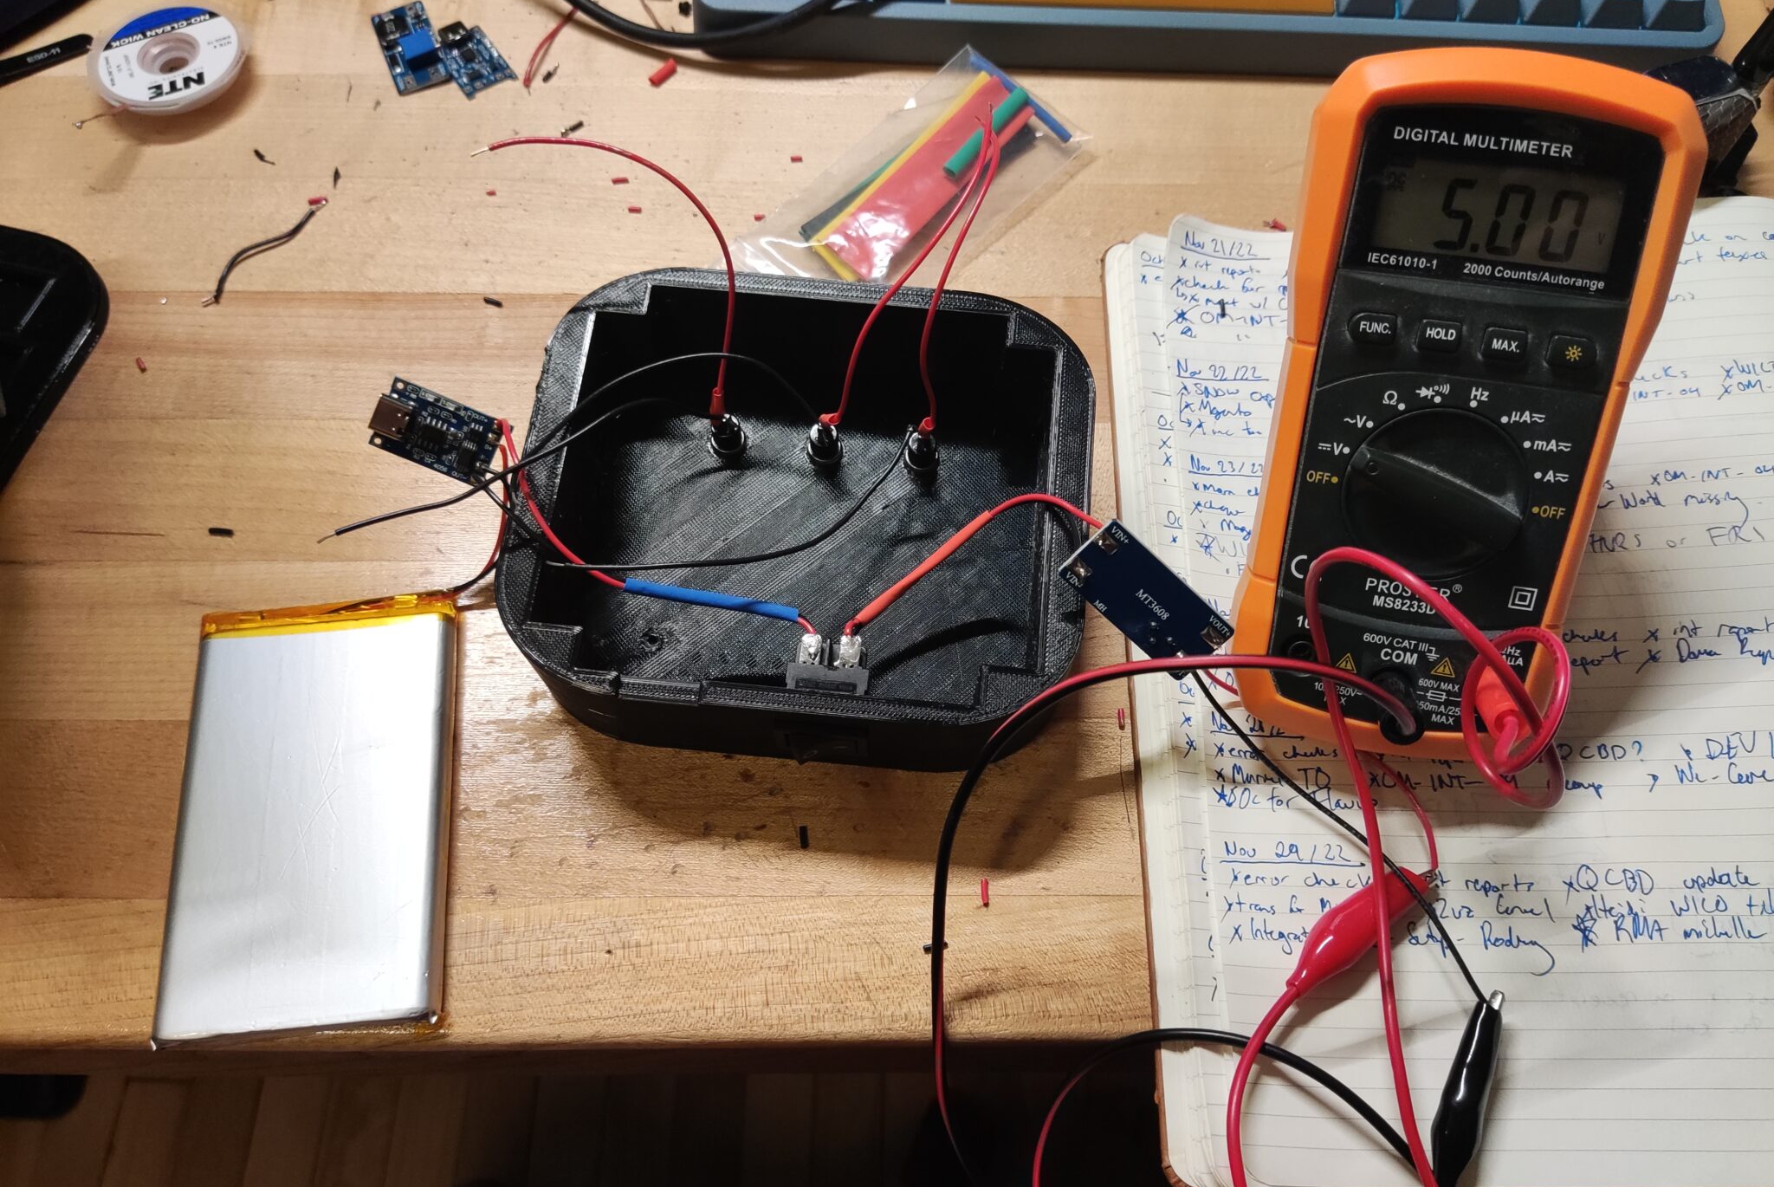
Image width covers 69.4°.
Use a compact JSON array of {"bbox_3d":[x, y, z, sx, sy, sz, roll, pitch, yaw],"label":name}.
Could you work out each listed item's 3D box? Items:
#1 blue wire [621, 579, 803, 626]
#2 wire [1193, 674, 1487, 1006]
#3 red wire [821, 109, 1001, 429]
[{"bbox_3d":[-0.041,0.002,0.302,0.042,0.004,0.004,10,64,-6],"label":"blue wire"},{"bbox_3d":[0.102,0.052,0.282,0.011,0.028,0.094,-42,74,-15],"label":"wire"},{"bbox_3d":[0.013,-0.079,0.325,0.024,0.038,0.081,26,70,10],"label":"red wire"}]

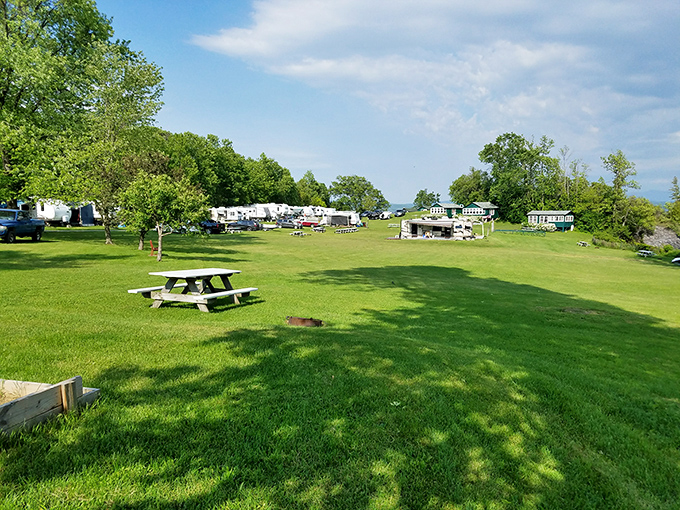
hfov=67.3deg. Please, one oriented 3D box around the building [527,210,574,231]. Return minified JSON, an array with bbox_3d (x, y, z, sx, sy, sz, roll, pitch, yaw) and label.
[{"bbox_3d":[39.569,-6.448,96.000,7.200,3.800,4.400,5,8,43],"label":"building"}]

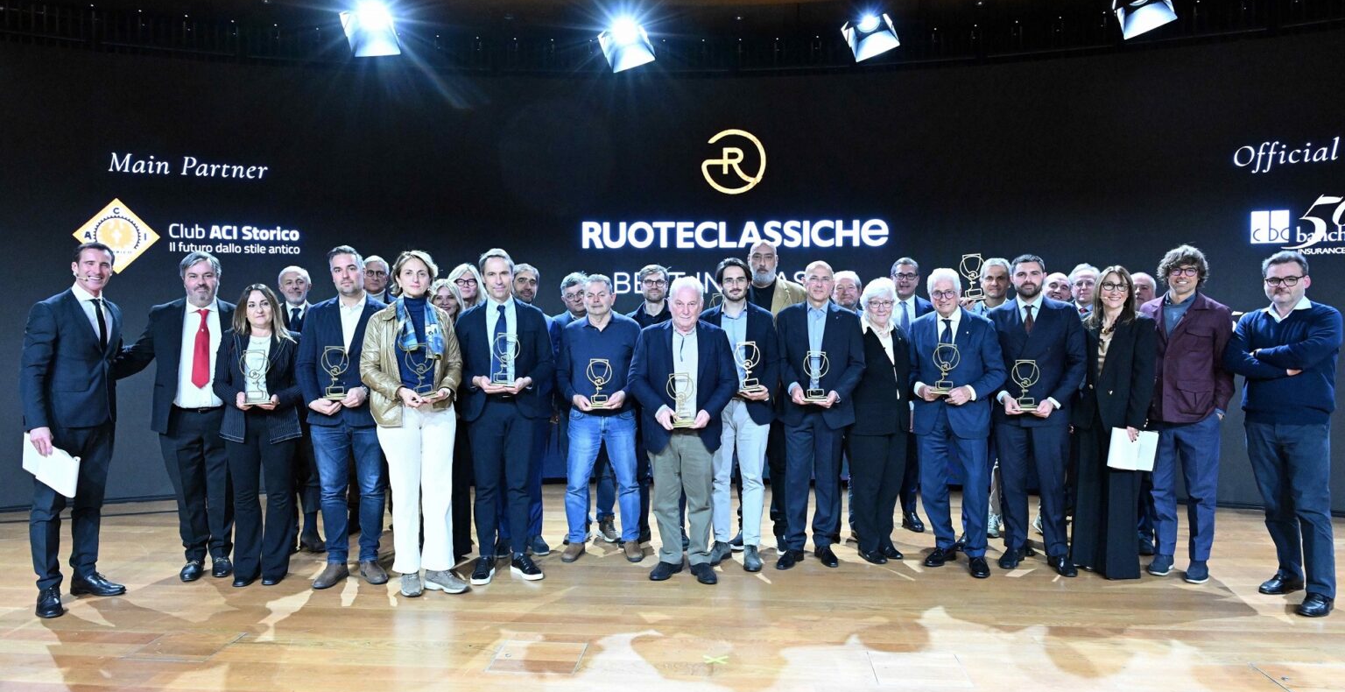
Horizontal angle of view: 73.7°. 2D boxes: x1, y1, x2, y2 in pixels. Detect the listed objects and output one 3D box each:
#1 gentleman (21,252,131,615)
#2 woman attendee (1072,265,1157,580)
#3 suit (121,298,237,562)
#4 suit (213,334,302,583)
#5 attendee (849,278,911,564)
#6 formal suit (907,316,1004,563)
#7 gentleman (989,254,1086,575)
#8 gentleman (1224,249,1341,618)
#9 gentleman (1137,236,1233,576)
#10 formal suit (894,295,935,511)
[{"bbox_3d":[-2.968,0.382,4.437,0.400,1.783,0.520,2,3,42],"label":"gentleman"},{"bbox_3d":[2.429,0.408,4.885,0.450,1.693,0.360,2,3,34],"label":"woman attendee"},{"bbox_3d":[-2.706,0.461,4.907,0.670,1.473,0.380,-1,2,-25],"label":"suit"},{"bbox_3d":[-2.232,0.591,4.815,0.500,1.373,0.380,-1,2,-24],"label":"suit"},{"bbox_3d":[1.246,0.423,5.316,0.439,1.652,0.340,-1,4,-12],"label":"attendee"},{"bbox_3d":[1.625,0.496,5.087,0.540,1.397,0.360,1,3,20],"label":"formal suit"},{"bbox_3d":[2.079,0.367,5.060,0.530,1.758,0.430,1,3,24],"label":"gentleman"},{"bbox_3d":[3.052,0.402,4.438,0.420,1.744,0.530,-2,3,-44],"label":"gentleman"},{"bbox_3d":[2.833,0.354,4.903,0.530,1.805,0.380,2,3,35],"label":"gentleman"},{"bbox_3d":[1.572,0.393,5.995,0.520,1.488,0.320,0,2,13],"label":"formal suit"}]

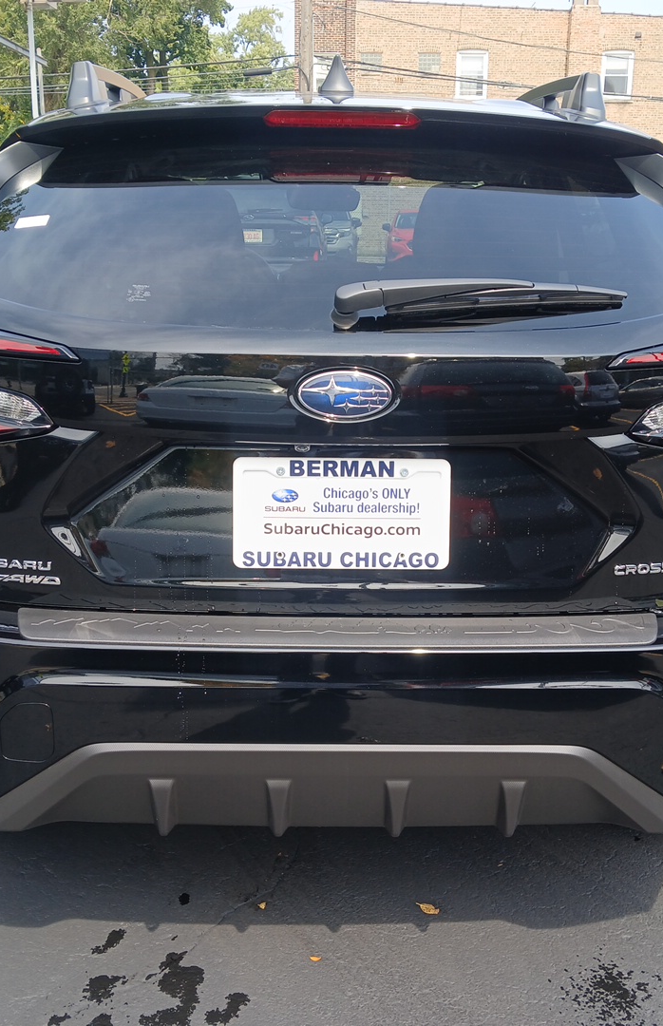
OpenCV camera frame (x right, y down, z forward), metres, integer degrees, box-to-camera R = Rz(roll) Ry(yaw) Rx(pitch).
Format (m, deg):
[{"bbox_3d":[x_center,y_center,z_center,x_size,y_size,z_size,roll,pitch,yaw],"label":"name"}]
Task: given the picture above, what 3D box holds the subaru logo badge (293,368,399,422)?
[{"bbox_3d":[0.018,-0.159,1.387,0.142,0.076,0.015,0,8,-1],"label":"subaru logo badge"}]

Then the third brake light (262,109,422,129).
[{"bbox_3d":[0.016,-0.592,1.543,0.233,0.030,0.030,0,16,-1],"label":"third brake light"}]

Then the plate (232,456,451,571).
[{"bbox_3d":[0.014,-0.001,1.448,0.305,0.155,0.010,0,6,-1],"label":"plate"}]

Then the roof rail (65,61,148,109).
[{"bbox_3d":[-0.451,-0.970,2.596,0.080,0.120,1.620,0,16,-1],"label":"roof rail"}]

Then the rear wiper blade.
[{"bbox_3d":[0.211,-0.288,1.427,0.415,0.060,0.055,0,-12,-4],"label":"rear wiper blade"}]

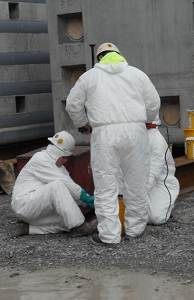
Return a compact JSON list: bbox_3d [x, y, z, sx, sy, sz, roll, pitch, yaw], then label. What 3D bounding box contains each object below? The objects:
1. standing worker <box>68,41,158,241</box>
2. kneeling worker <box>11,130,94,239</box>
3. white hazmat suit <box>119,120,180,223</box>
[{"bbox_3d":[0.134,-0.036,7.920,0.800,1.670,0.520,-3,7,-5],"label":"standing worker"},{"bbox_3d":[-0.382,0.299,8.200,0.820,0.960,0.580,-2,7,9],"label":"kneeling worker"},{"bbox_3d":[0.453,0.207,8.580,0.640,0.970,0.550,-9,9,-44],"label":"white hazmat suit"}]

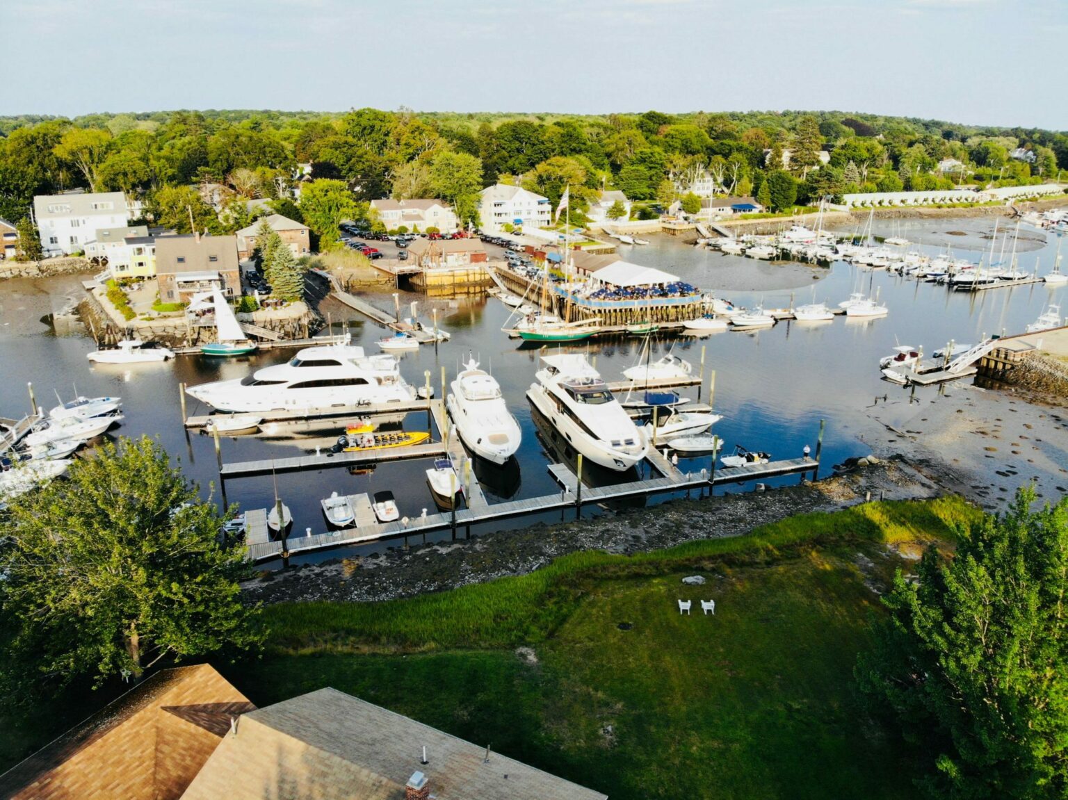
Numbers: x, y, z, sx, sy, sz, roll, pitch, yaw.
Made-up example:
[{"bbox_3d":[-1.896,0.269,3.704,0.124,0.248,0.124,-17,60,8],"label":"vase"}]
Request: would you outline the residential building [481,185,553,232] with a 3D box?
[{"bbox_3d":[-5.870,-55.660,212.860,18.200,11.800,10.500,-11,23,-29],"label":"residential building"}]

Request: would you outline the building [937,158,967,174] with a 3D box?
[{"bbox_3d":[212.430,-119.140,376.510,10.300,7.100,10.300,-10,23,-26],"label":"building"}]

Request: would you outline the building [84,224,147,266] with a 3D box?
[{"bbox_3d":[-85.420,-31.930,151.450,10.300,6.400,8.000,-12,24,-31],"label":"building"}]

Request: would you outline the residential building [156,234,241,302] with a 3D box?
[{"bbox_3d":[-56.000,-22.470,123.400,12.000,9.200,11.200,-8,22,-23],"label":"residential building"}]

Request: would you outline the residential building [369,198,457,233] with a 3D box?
[{"bbox_3d":[-30.690,-48.140,193.690,21.500,8.000,11.000,-2,20,-7],"label":"residential building"}]

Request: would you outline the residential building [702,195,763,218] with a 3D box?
[{"bbox_3d":[62.890,-64.380,245.270,23.500,5.200,8.700,-7,22,-21],"label":"residential building"}]

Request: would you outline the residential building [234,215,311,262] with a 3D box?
[{"bbox_3d":[-56.300,-35.420,159.420,14.500,7.900,10.000,-9,22,-24],"label":"residential building"}]

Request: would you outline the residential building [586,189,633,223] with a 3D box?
[{"bbox_3d":[22.550,-60.040,227.840,10.700,8.500,8.500,-10,23,-26],"label":"residential building"}]

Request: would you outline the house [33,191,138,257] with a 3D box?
[{"bbox_3d":[-98.010,-38.850,160.500,16.500,11.300,11.500,-13,24,-33],"label":"house"}]

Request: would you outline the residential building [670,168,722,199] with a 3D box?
[{"bbox_3d":[62.390,-83.710,285.130,12.000,9.200,11.000,-12,24,-31],"label":"residential building"}]

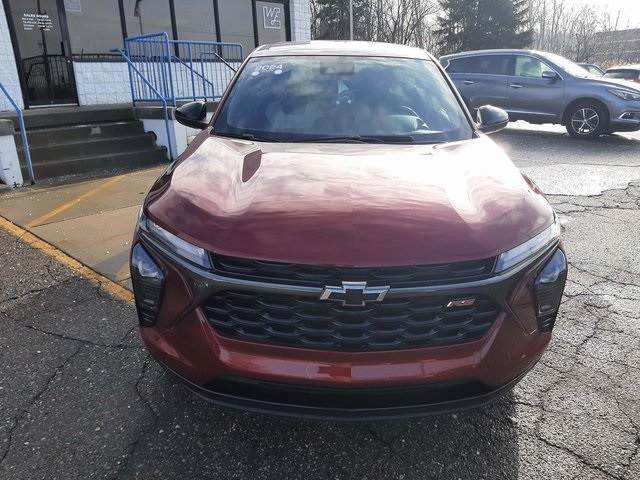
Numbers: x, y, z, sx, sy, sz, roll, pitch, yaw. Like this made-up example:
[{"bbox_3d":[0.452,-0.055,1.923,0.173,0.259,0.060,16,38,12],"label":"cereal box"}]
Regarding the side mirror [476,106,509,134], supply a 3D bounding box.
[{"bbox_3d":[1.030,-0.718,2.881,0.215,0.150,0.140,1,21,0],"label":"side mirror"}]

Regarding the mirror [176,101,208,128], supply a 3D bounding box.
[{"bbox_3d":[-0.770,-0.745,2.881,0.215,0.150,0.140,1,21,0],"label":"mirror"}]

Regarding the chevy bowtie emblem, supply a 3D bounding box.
[{"bbox_3d":[0.117,0.180,1.587,0.228,0.087,0.028,1,21,0],"label":"chevy bowtie emblem"}]

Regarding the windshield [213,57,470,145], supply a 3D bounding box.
[{"bbox_3d":[0.132,-0.837,2.833,1.480,0.130,0.867,1,54,0],"label":"windshield"}]

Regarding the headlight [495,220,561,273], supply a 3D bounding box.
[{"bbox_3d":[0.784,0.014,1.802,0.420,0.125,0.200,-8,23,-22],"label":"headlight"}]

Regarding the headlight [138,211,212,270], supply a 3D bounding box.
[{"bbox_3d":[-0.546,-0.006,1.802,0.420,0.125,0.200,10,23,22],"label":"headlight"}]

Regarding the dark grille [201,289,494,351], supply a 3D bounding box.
[{"bbox_3d":[0.115,0.272,1.668,1.050,0.205,0.120,1,21,0],"label":"dark grille"}]

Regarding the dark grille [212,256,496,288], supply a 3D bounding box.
[{"bbox_3d":[0.118,0.114,1.624,0.980,0.075,0.110,1,21,0],"label":"dark grille"}]

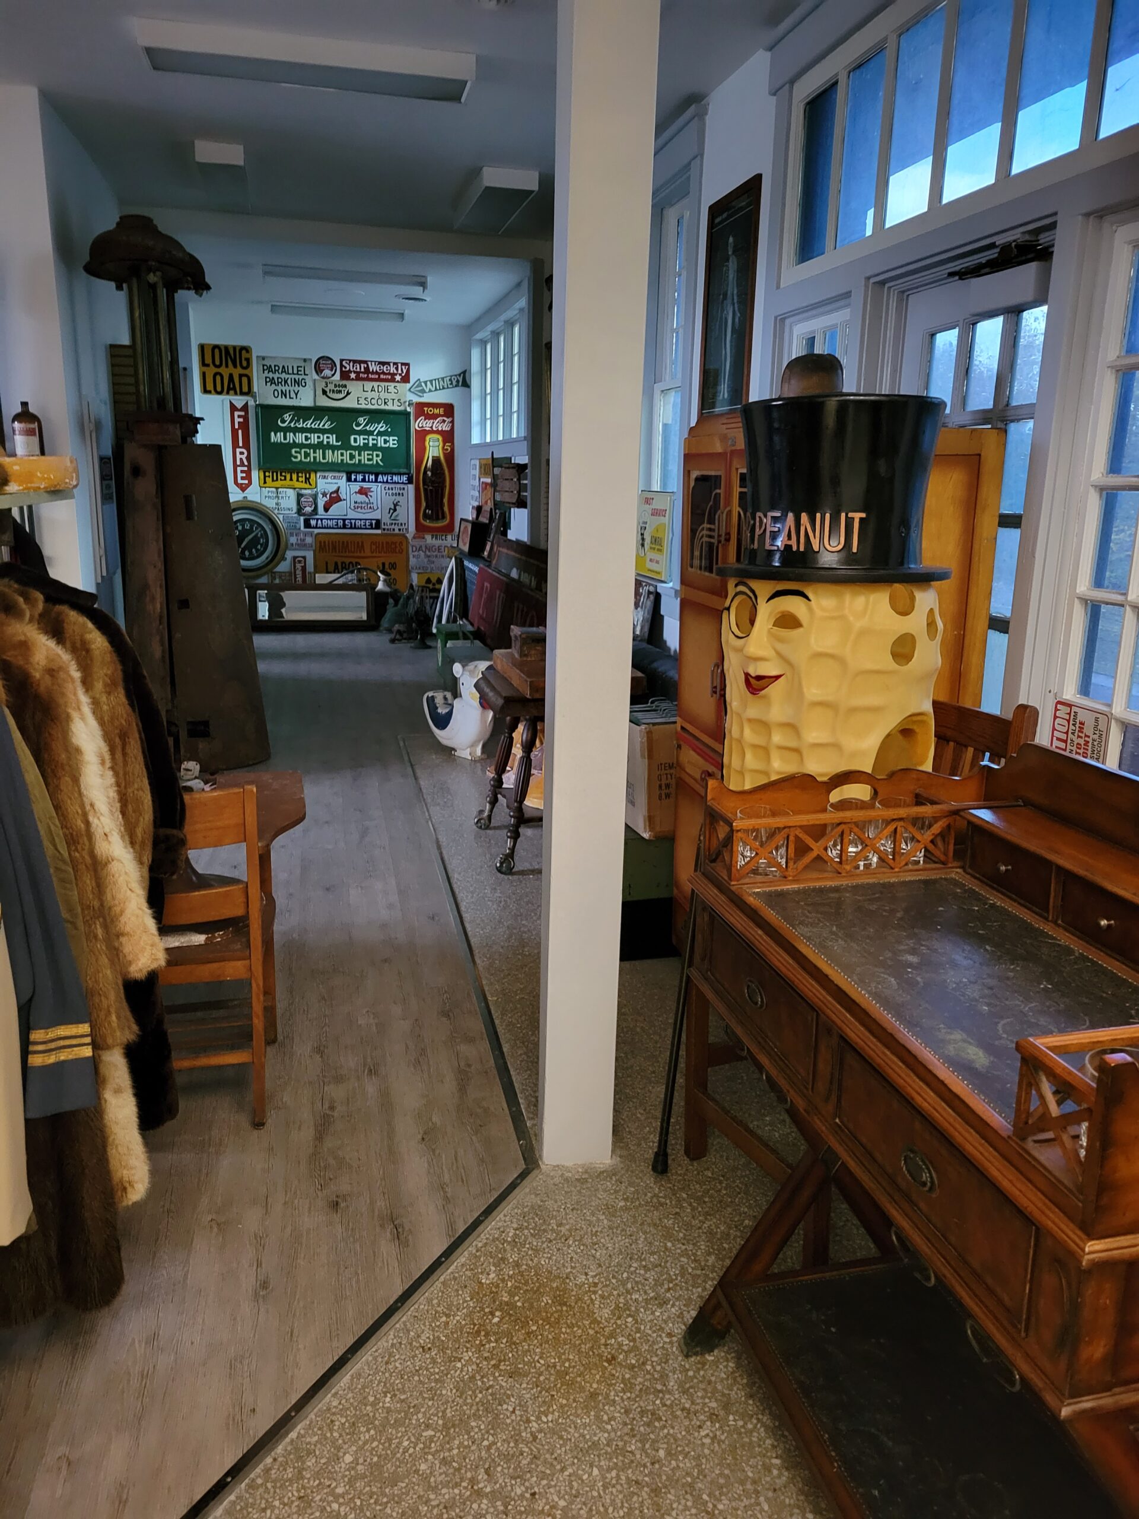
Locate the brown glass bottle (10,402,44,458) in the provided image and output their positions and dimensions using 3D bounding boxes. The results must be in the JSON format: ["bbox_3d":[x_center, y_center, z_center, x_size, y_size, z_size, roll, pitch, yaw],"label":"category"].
[{"bbox_3d":[-0.976,-0.593,2.054,0.062,0.104,0.062,-5,15,-24],"label":"brown glass bottle"}]

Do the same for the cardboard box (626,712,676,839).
[{"bbox_3d":[0.383,0.022,3.971,0.400,0.380,0.380,-4,15,-22],"label":"cardboard box"}]

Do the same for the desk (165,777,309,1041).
[{"bbox_3d":[-1.036,0.443,3.389,0.520,0.640,0.760,-2,14,-13],"label":"desk"}]

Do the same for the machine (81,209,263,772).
[{"bbox_3d":[-2.099,-1.382,6.139,0.620,2.820,0.620,14,18,41],"label":"machine"}]

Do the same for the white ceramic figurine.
[{"bbox_3d":[-0.631,-0.294,6.599,0.370,0.550,0.270,4,14,12],"label":"white ceramic figurine"}]

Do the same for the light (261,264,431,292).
[{"bbox_3d":[-1.721,-3.696,8.799,1.230,0.095,0.280,-2,14,-13],"label":"light"}]

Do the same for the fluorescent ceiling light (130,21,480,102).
[{"bbox_3d":[-1.011,-2.744,4.494,1.220,0.090,0.275,-2,14,-13],"label":"fluorescent ceiling light"}]

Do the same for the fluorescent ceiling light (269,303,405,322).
[{"bbox_3d":[-2.172,-4.190,10.758,1.220,0.090,0.270,-2,14,-13],"label":"fluorescent ceiling light"}]

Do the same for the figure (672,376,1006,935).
[{"bbox_3d":[0.611,-0.246,2.642,0.500,1.150,0.510,-9,17,-36],"label":"figure"}]

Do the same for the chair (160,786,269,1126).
[{"bbox_3d":[-1.006,0.441,2.898,0.450,0.875,0.530,-2,14,-13],"label":"chair"}]

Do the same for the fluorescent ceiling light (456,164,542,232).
[{"bbox_3d":[-0.450,-3.277,6.729,0.280,0.090,1.200,-2,14,-13],"label":"fluorescent ceiling light"}]

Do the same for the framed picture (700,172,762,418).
[{"bbox_3d":[0.648,-1.860,4.715,0.030,0.890,0.600,-2,14,-13],"label":"framed picture"}]

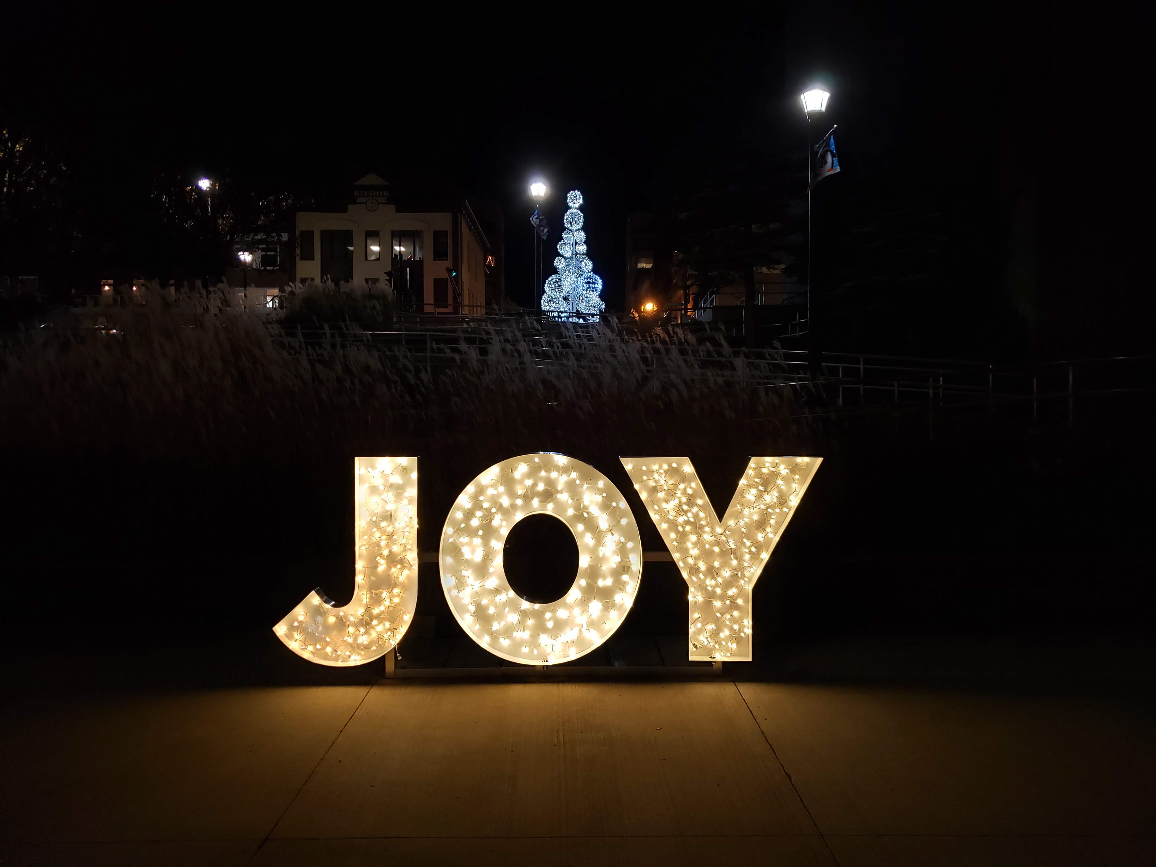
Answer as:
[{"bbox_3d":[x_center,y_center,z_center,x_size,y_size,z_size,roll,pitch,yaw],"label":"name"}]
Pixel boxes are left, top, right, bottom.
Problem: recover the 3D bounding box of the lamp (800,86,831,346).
[{"bbox_3d":[4.131,-3.295,14.993,0.500,5.353,0.500,0,2,0],"label":"lamp"}]

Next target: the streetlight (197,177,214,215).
[{"bbox_3d":[-17.121,-8.891,39.886,0.500,5.679,0.500,0,2,0],"label":"streetlight"}]

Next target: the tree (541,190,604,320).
[{"bbox_3d":[-0.208,-8.162,39.879,2.900,6.053,2.900,0,2,0],"label":"tree"}]

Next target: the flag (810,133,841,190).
[{"bbox_3d":[4.182,-4.595,14.700,0.550,0.970,0.200,0,2,11],"label":"flag"}]

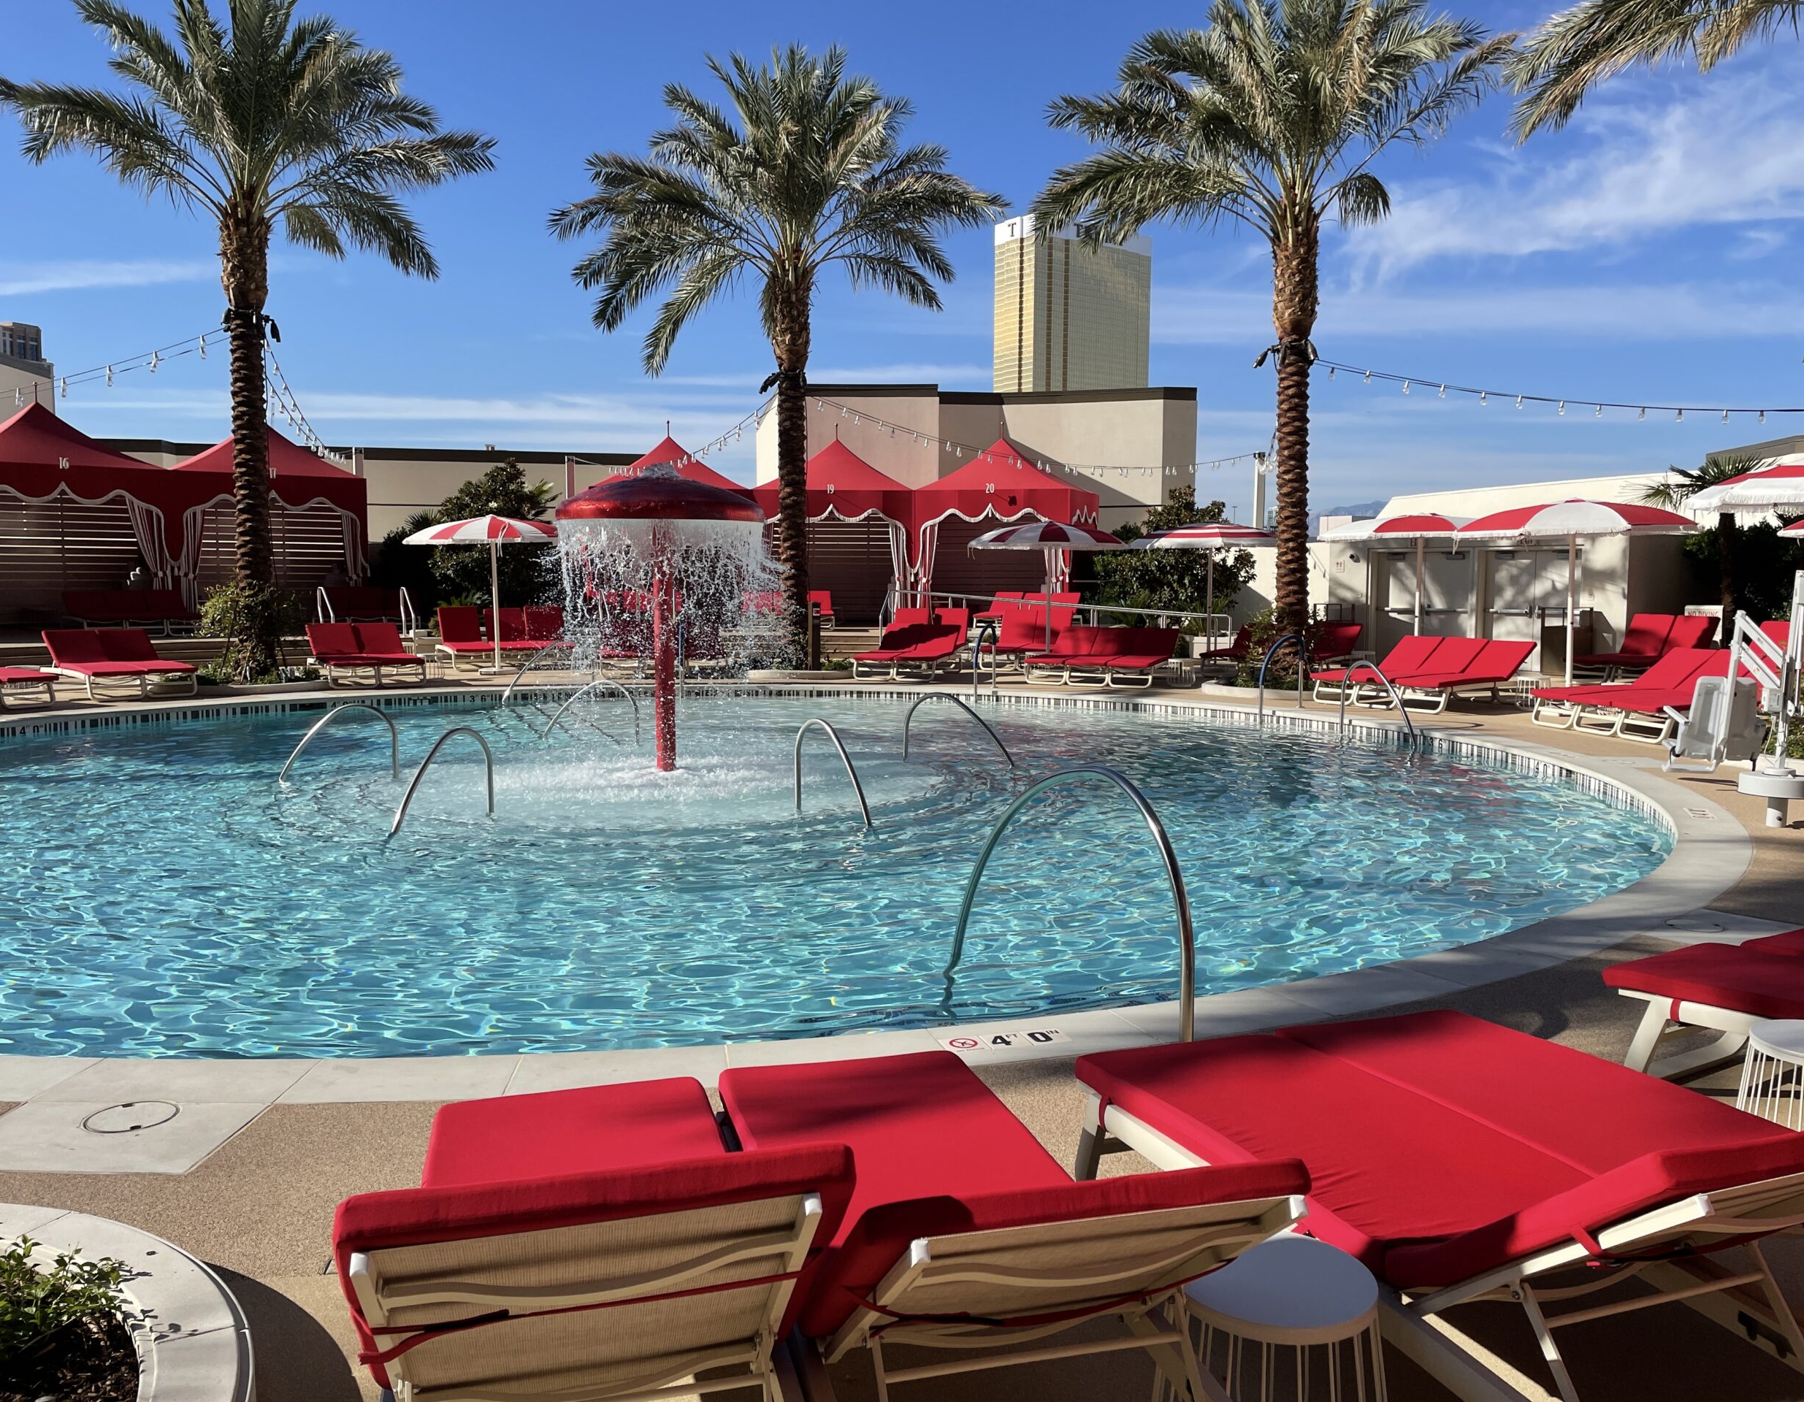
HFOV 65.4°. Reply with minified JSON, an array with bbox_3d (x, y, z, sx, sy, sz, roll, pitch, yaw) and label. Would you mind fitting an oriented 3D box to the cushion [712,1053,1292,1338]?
[{"bbox_3d":[0.061,0.831,2.783,0.630,0.500,1.800,-1,5,-14],"label":"cushion"}]

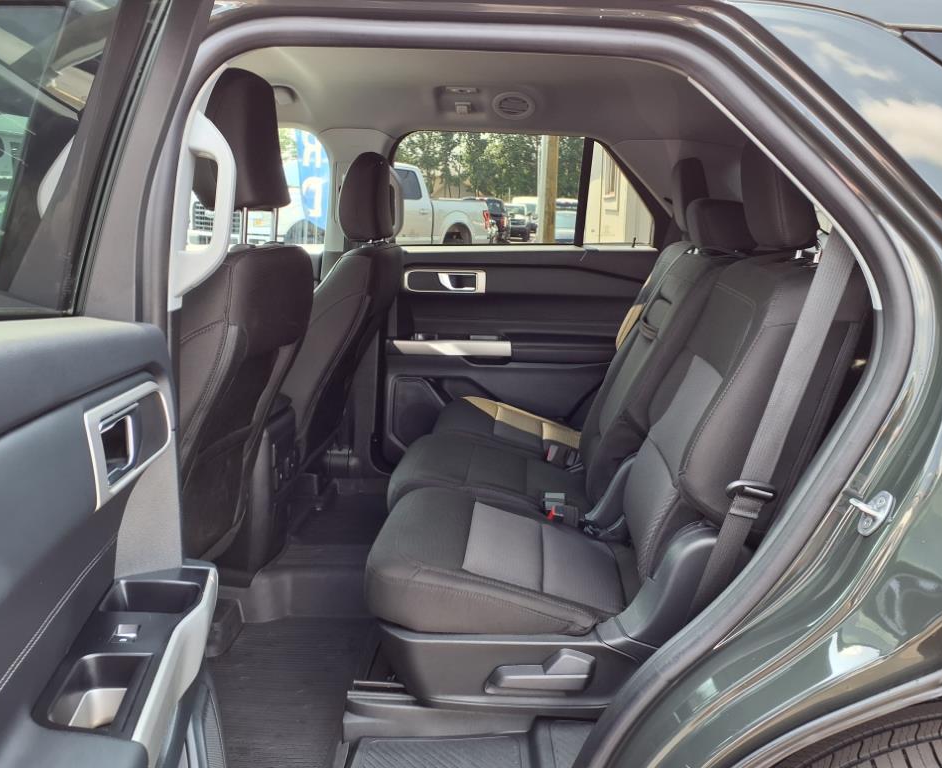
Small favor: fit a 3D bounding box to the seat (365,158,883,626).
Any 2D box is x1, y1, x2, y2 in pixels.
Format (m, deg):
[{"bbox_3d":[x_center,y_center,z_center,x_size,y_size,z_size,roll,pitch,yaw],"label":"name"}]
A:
[{"bbox_3d":[0.247,-0.123,1.805,0.820,0.820,1.320,1,12,5],"label":"seat"}]

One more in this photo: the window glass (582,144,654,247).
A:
[{"bbox_3d":[0.467,-0.605,2.529,0.235,0.330,0.020,1,24,5],"label":"window glass"}]

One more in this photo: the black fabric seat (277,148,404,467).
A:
[{"bbox_3d":[-0.578,-0.175,2.256,0.800,0.970,0.520,1,12,5],"label":"black fabric seat"}]

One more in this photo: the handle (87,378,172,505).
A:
[{"bbox_3d":[-0.334,0.049,0.771,0.035,0.080,0.240,-1,7,-7],"label":"handle"}]

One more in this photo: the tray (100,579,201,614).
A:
[{"bbox_3d":[-0.350,0.253,0.885,0.095,0.050,0.080,-1,12,-7],"label":"tray"}]

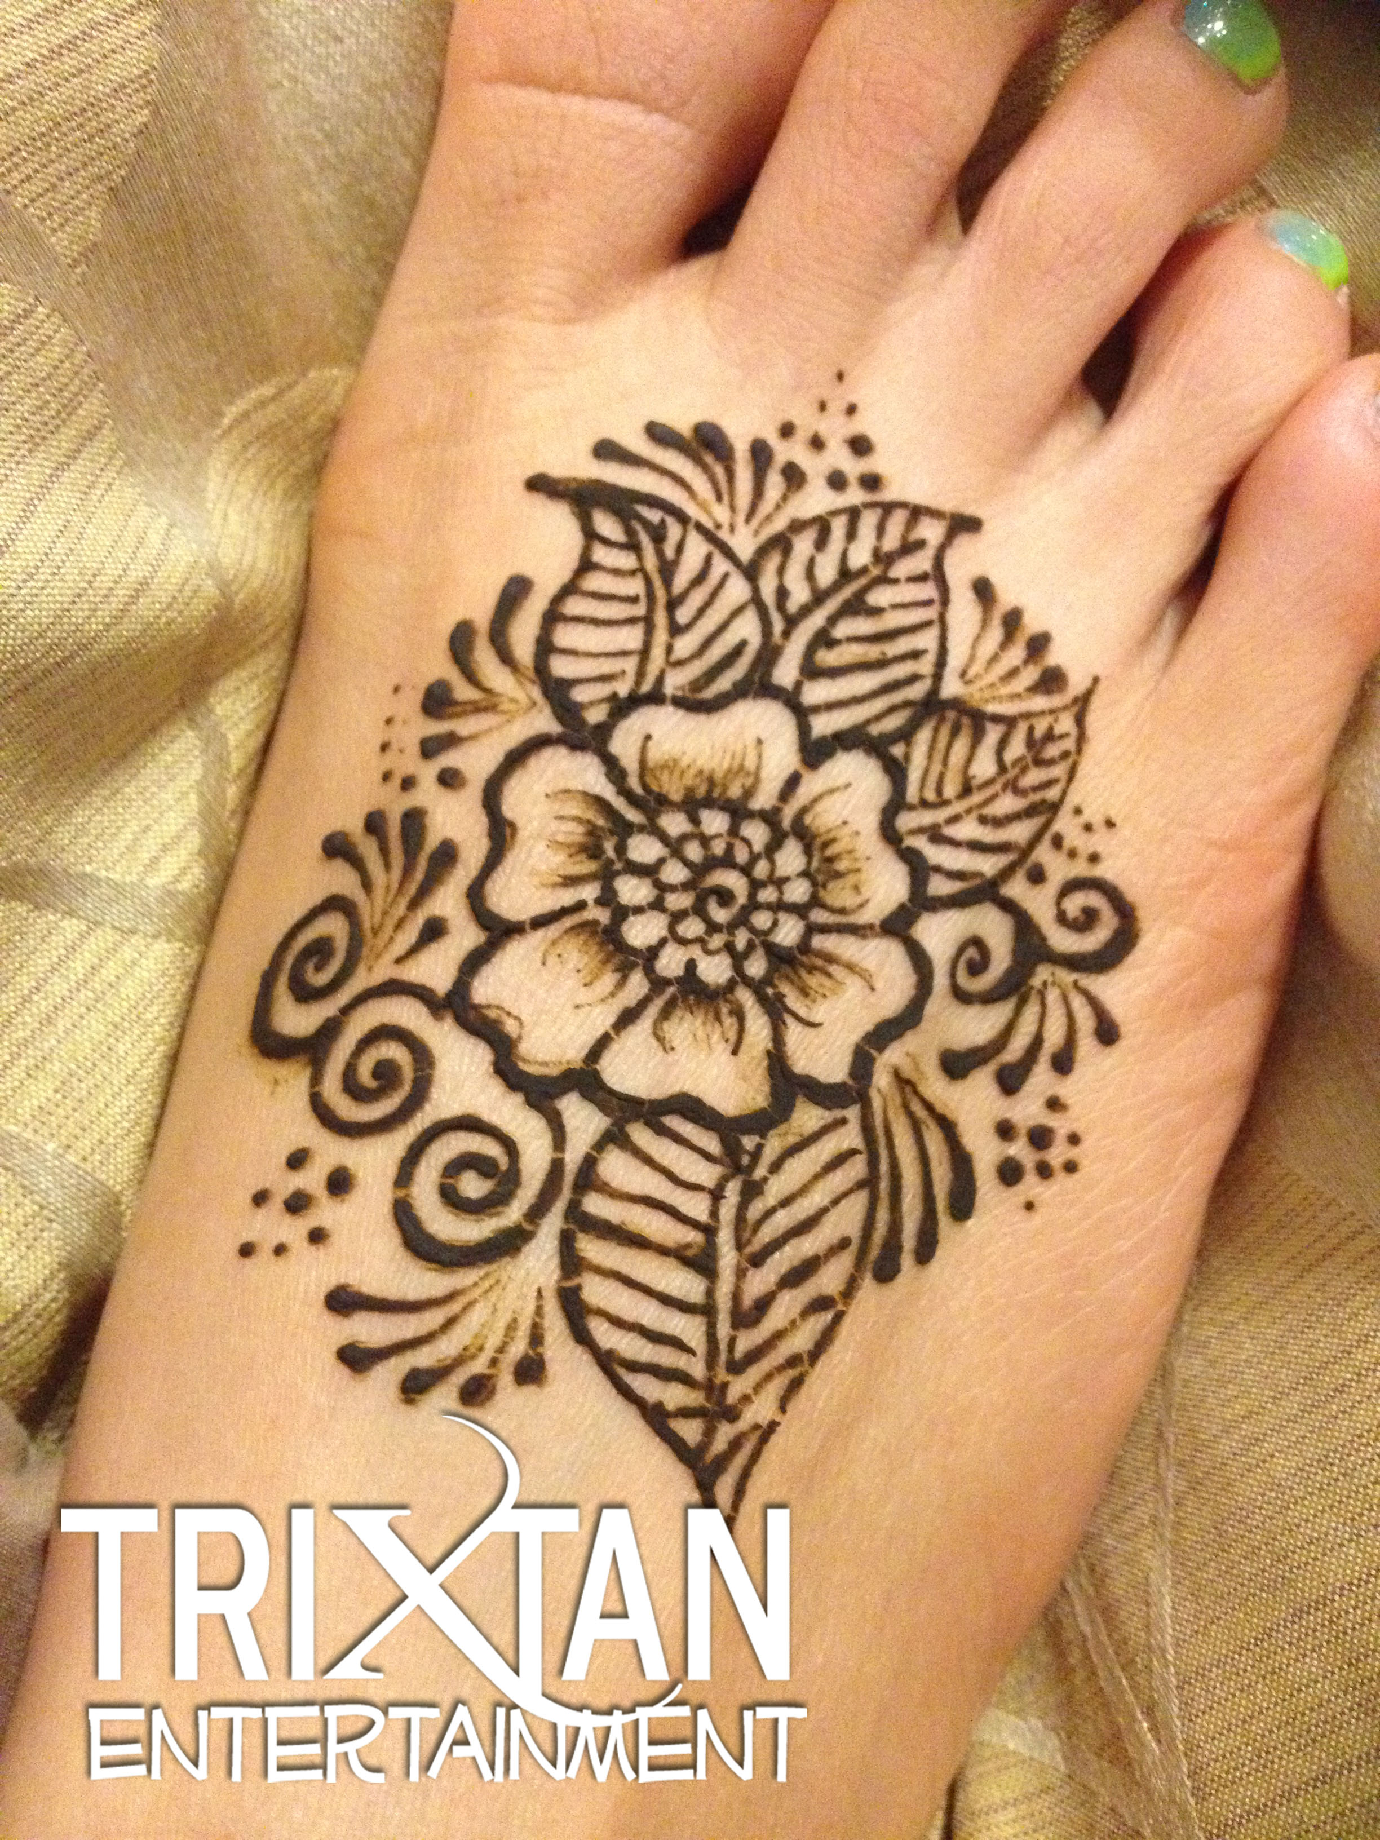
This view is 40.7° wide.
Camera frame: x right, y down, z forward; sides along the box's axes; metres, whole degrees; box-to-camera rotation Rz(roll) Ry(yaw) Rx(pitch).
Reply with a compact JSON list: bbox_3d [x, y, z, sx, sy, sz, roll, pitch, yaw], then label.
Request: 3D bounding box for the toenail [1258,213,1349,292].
[{"bbox_3d":[0.054,-0.059,0.163,0.009,0.003,0.007,36,42,-6],"label":"toenail"}]

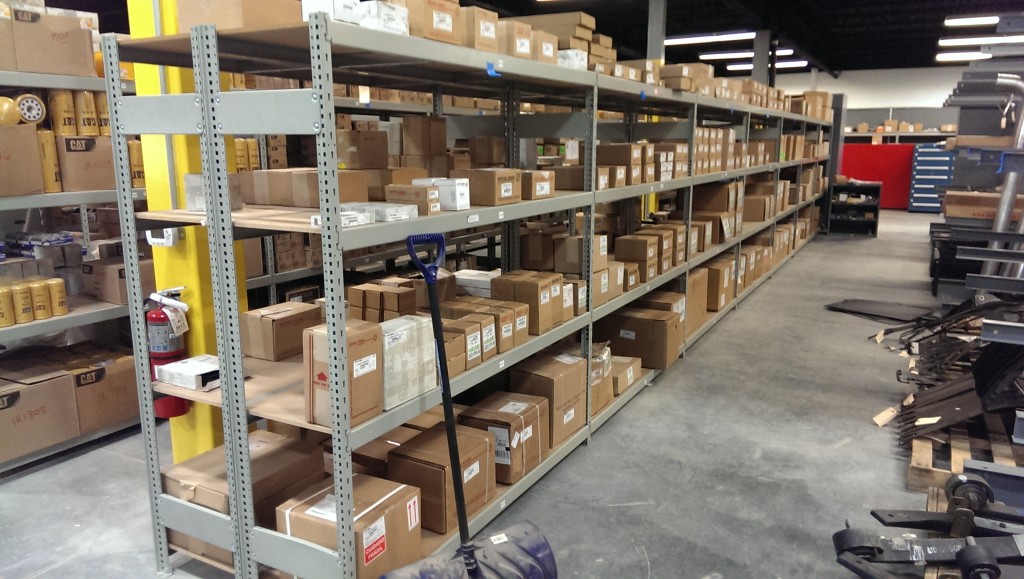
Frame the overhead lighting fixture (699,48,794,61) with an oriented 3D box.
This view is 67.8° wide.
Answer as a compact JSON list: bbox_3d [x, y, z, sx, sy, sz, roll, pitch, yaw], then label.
[{"bbox_3d":[6.414,-6.406,20.777,2.440,0.100,0.160,6,12,28],"label":"overhead lighting fixture"}]

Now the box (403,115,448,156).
[{"bbox_3d":[-0.412,-0.724,3.605,0.140,0.178,0.155,6,12,27],"label":"box"}]

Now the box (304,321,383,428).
[{"bbox_3d":[-0.515,0.259,2.355,0.147,0.286,0.190,6,13,29],"label":"box"}]

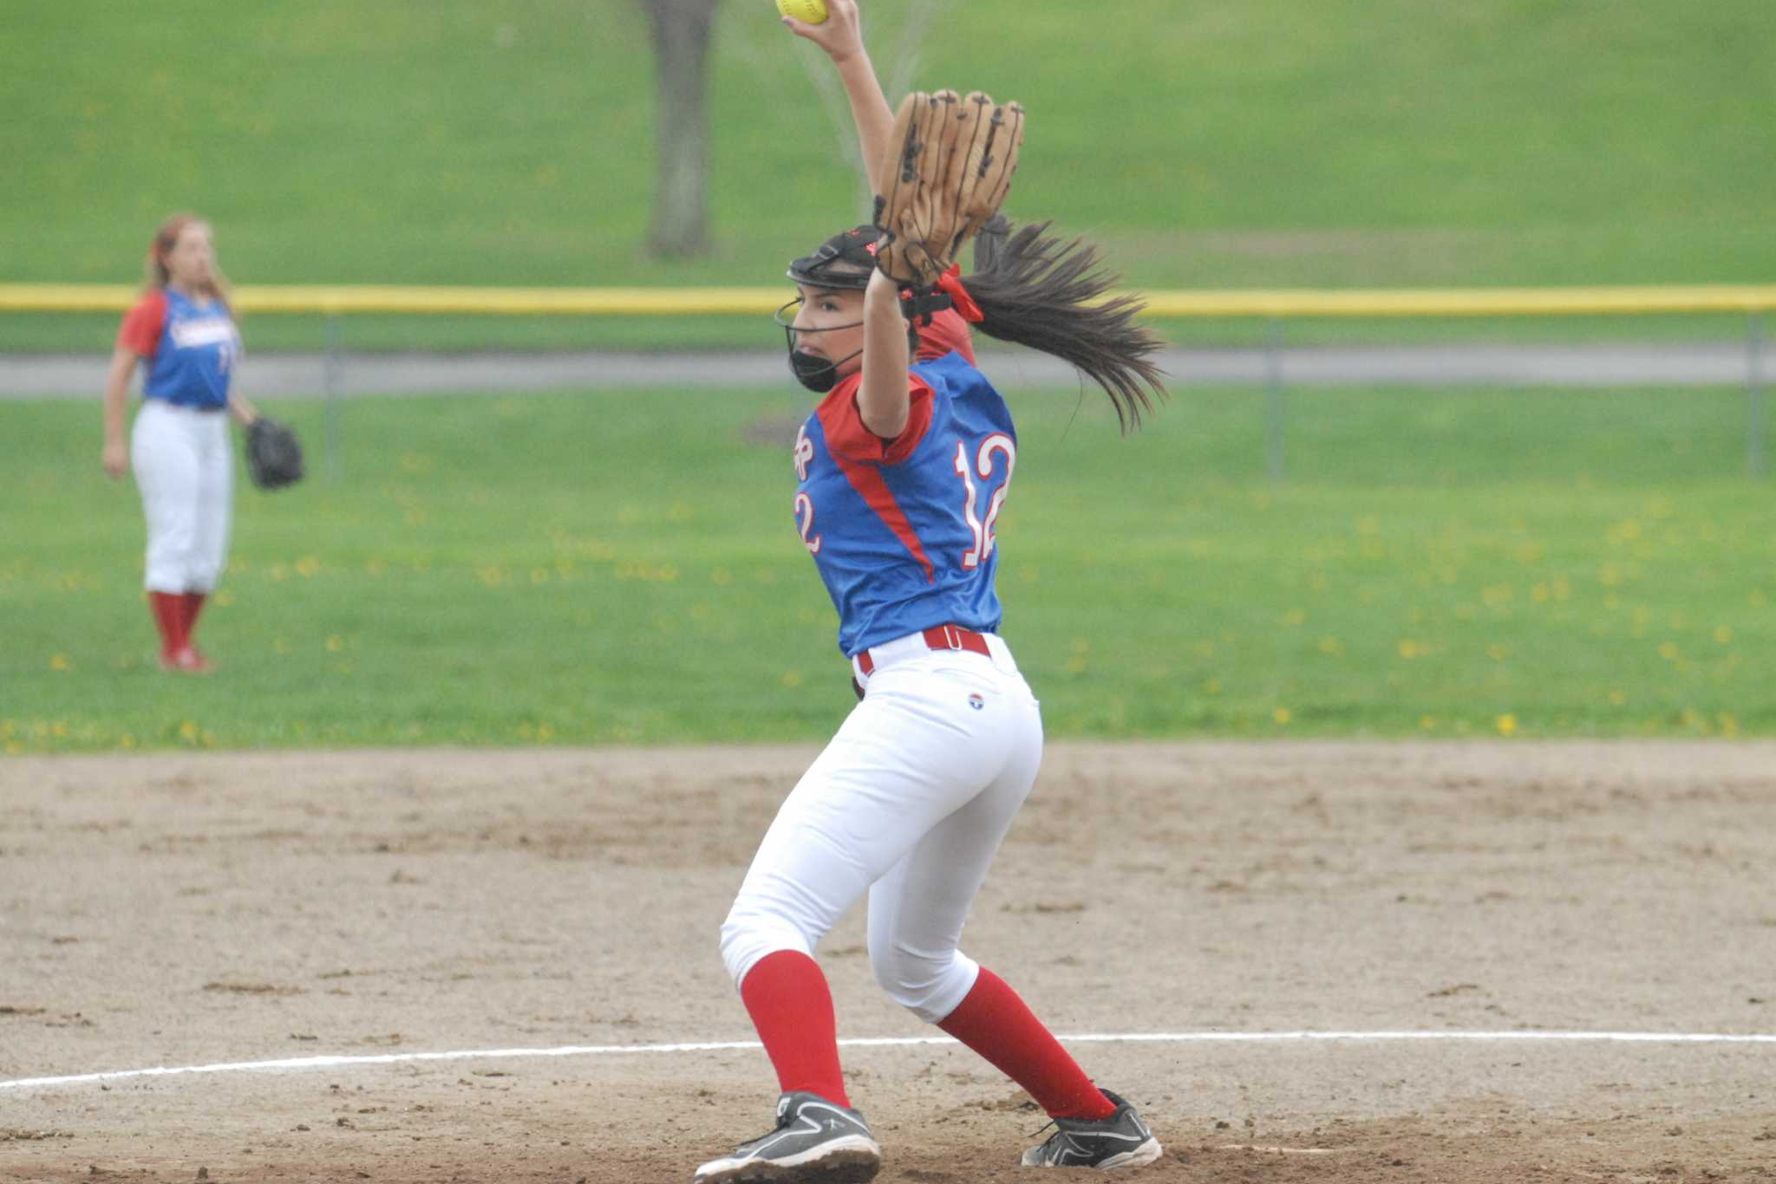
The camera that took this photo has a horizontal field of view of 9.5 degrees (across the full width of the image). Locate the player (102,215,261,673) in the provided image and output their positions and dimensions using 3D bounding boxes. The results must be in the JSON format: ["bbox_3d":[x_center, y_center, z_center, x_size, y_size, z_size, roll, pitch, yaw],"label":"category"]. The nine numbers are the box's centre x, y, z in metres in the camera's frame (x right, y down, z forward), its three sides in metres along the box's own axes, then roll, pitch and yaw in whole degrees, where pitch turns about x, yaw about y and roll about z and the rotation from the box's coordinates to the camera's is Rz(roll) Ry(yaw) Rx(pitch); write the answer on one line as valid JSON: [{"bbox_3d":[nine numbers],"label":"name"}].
[{"bbox_3d":[-2.554,-0.535,38.800,0.580,1.650,0.400,-2,2,-44],"label":"player"}]

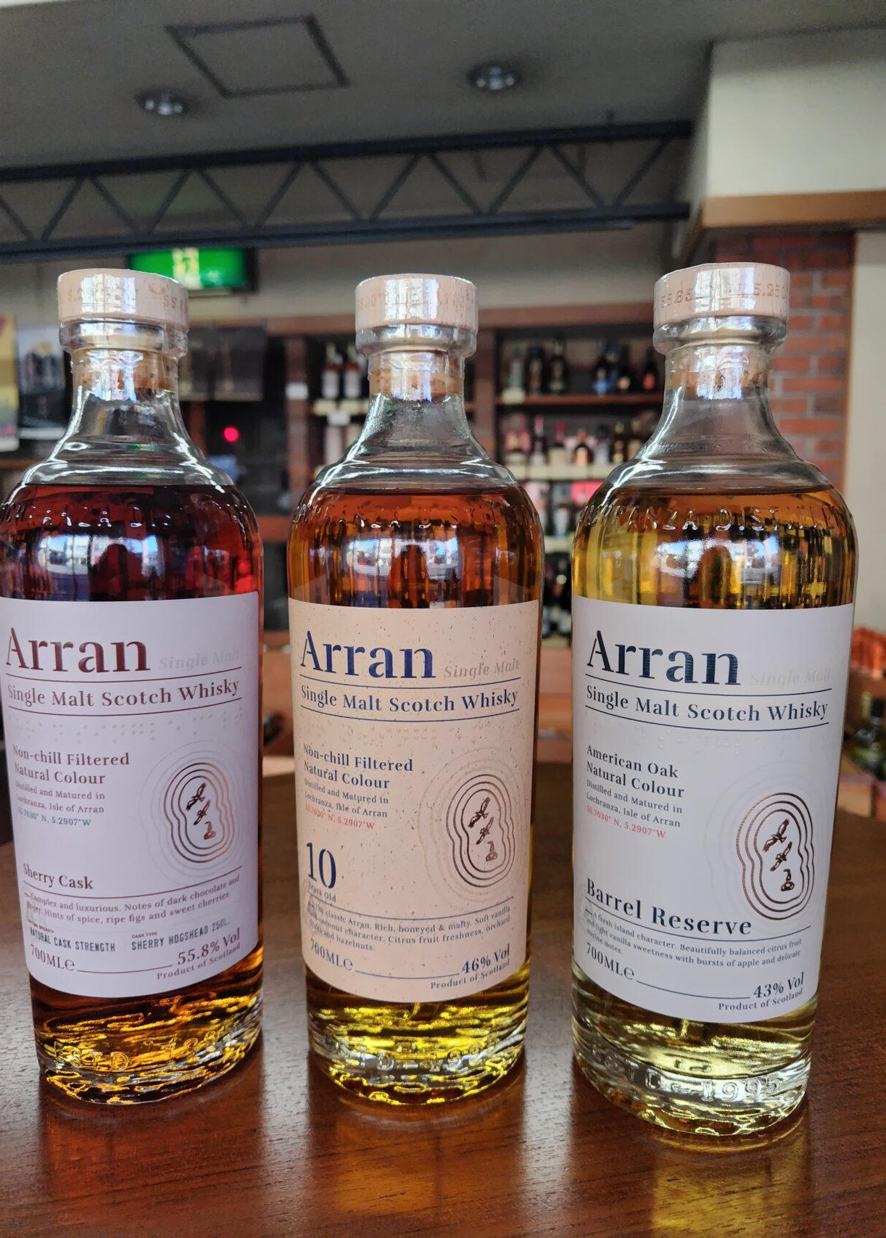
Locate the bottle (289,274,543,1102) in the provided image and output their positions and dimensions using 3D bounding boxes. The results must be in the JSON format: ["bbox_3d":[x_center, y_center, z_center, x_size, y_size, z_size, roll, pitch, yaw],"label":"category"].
[{"bbox_3d":[-0.009,0.022,0.276,0.083,0.252,0.083,1,7,5],"label":"bottle"}]

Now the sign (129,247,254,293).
[{"bbox_3d":[-1.314,-1.831,4.301,0.637,0.193,0.100,1,7,8],"label":"sign"}]

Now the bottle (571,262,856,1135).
[{"bbox_3d":[0.083,0.024,0.263,0.083,0.252,0.083,3,8,18],"label":"bottle"}]

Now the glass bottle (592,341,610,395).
[{"bbox_3d":[0.813,-1.291,4.231,0.078,0.263,0.078,1,7,8],"label":"glass bottle"}]

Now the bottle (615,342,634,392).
[{"bbox_3d":[0.929,-1.288,4.214,0.080,0.247,0.080,1,7,8],"label":"bottle"}]

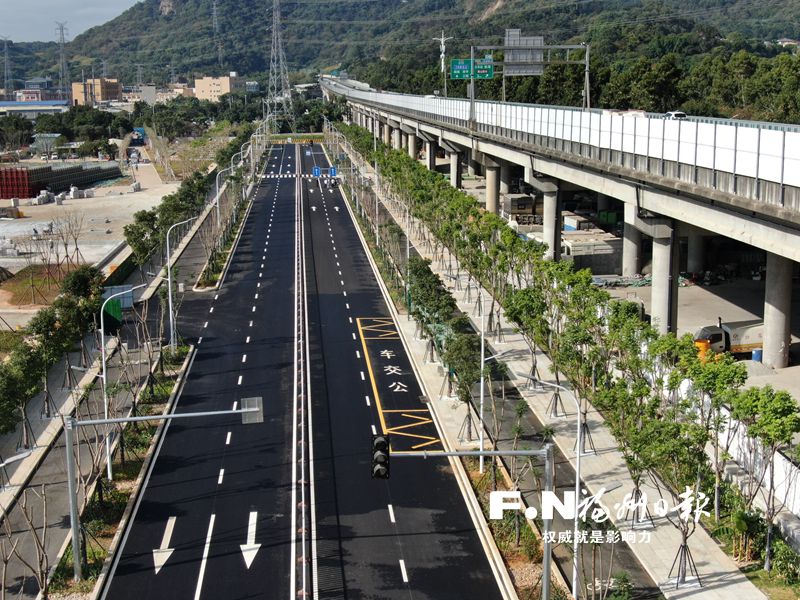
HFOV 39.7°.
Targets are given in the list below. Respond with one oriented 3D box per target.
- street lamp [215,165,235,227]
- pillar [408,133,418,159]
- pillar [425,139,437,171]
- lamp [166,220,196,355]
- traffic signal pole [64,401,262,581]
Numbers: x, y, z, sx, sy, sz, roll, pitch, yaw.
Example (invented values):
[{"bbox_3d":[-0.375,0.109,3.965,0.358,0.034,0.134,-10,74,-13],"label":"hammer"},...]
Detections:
[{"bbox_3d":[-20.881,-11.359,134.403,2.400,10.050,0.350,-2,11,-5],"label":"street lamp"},{"bbox_3d":[2.747,-32.884,246.910,1.800,8.400,1.800,-2,11,-5],"label":"pillar"},{"bbox_3d":[5.938,-26.115,212.302,1.800,8.500,1.800,-2,11,-5],"label":"pillar"},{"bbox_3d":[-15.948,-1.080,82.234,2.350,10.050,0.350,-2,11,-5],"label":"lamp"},{"bbox_3d":[-9.362,7.652,44.753,7.750,7.200,0.450,-2,11,-5],"label":"traffic signal pole"}]

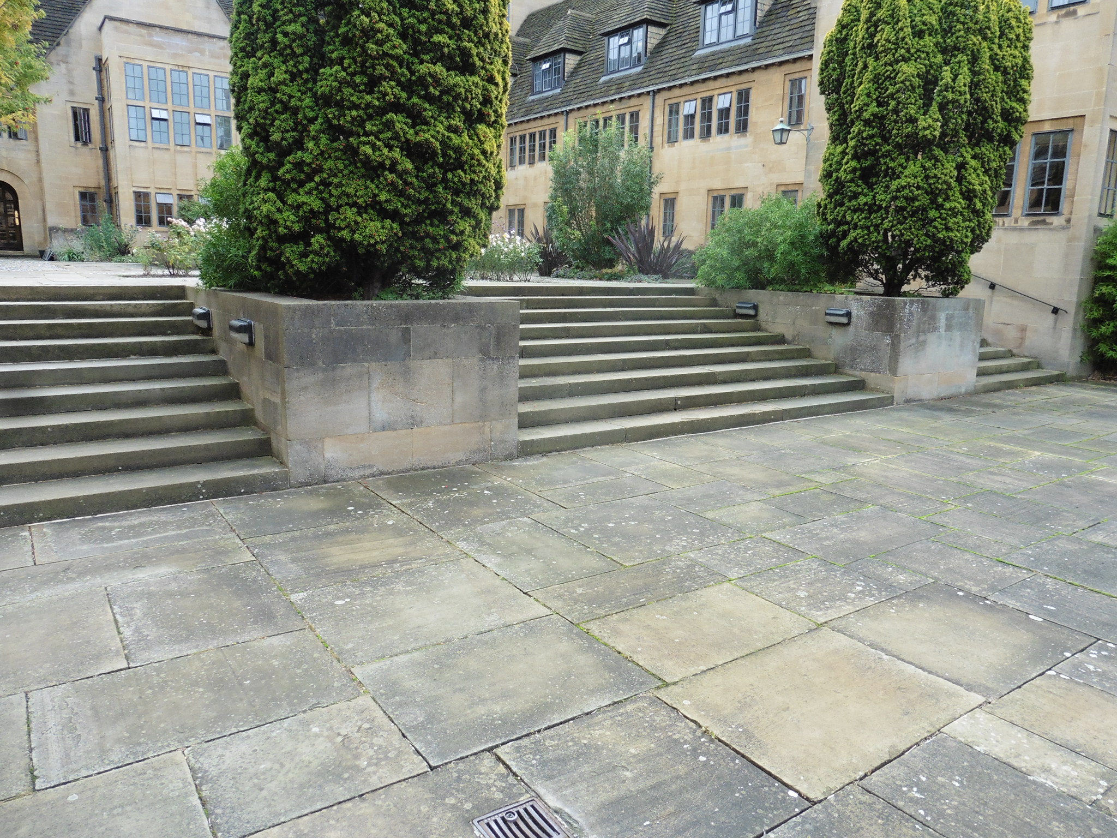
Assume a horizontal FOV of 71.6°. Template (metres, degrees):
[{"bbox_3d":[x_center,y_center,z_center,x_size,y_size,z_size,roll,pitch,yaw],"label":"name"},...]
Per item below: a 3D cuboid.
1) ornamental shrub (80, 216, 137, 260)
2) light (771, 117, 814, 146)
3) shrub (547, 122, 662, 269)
[{"bbox_3d":[-15.249,-6.132,26.228,1.750,1.500,1.400,-5,13,-29],"label":"ornamental shrub"},{"bbox_3d":[4.618,-5.678,15.294,0.830,0.550,0.380,4,12,10],"label":"light"},{"bbox_3d":[1.365,-6.628,23.068,3.150,4.200,2.800,2,11,3],"label":"shrub"}]

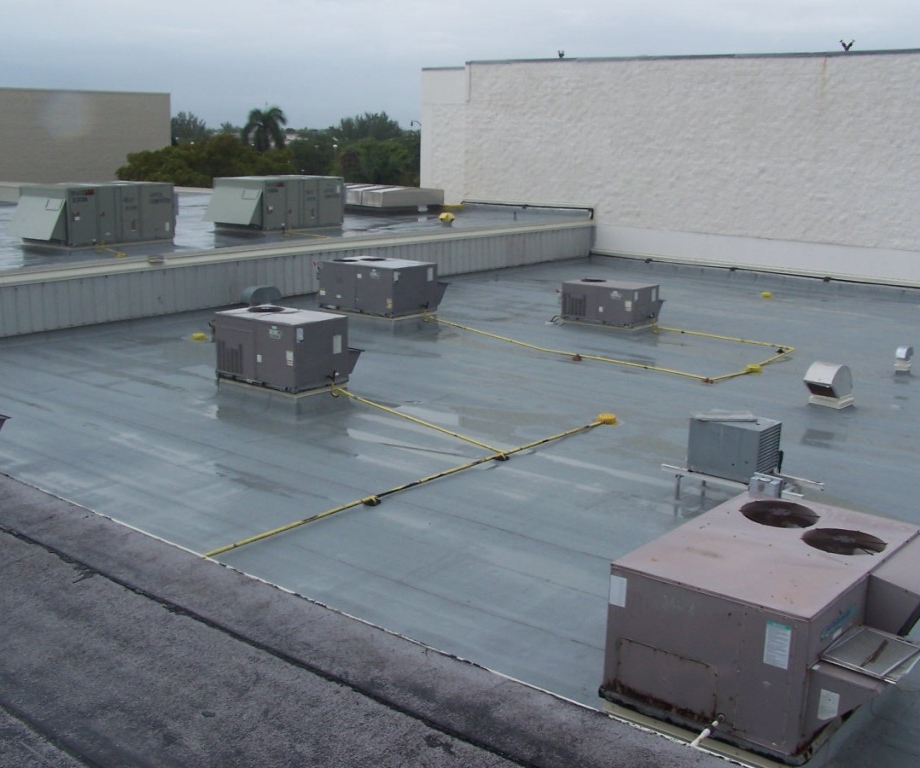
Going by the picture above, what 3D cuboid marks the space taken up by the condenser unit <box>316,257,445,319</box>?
[{"bbox_3d":[-1.752,-2.237,25.605,2.287,1.064,1.765,10,16,38],"label":"condenser unit"}]

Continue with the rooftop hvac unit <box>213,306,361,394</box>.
[{"bbox_3d":[-2.816,-0.630,18.450,1.933,1.071,1.453,10,16,38],"label":"rooftop hvac unit"}]

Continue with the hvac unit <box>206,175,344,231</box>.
[{"bbox_3d":[-5.886,-5.739,35.480,2.329,1.512,3.947,10,16,38],"label":"hvac unit"}]

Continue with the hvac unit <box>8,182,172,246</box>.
[{"bbox_3d":[-10.047,-4.616,30.406,2.337,1.481,3.768,10,16,38],"label":"hvac unit"}]

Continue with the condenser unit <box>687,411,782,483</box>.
[{"bbox_3d":[3.347,0.747,13.719,0.903,0.686,0.613,10,16,38],"label":"condenser unit"}]

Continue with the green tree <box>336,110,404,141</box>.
[{"bbox_3d":[-11.460,-27.410,141.440,8.500,13.610,8.000,1,12,0],"label":"green tree"}]

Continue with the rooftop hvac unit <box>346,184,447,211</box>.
[{"bbox_3d":[-3.760,-7.661,46.020,5.015,0.609,3.680,10,16,38],"label":"rooftop hvac unit"}]

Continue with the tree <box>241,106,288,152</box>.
[{"bbox_3d":[-18.320,-19.570,106.370,4.600,12.990,4.600,1,12,0],"label":"tree"}]

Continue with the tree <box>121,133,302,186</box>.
[{"bbox_3d":[-15.900,-11.000,73.090,11.000,10.330,8.800,1,12,0],"label":"tree"}]

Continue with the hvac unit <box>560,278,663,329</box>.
[{"bbox_3d":[3.558,-1.893,25.998,1.866,0.840,1.451,10,16,38],"label":"hvac unit"}]

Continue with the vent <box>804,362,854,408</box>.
[{"bbox_3d":[6.199,-0.002,18.964,0.600,0.740,1.000,10,16,38],"label":"vent"}]

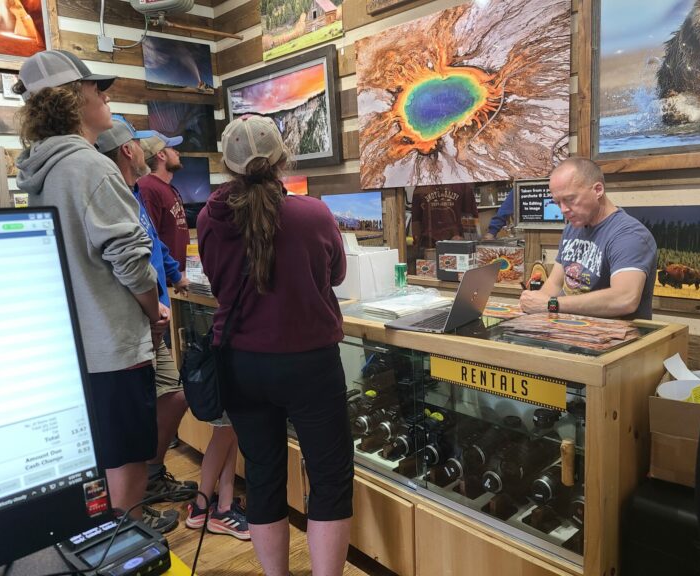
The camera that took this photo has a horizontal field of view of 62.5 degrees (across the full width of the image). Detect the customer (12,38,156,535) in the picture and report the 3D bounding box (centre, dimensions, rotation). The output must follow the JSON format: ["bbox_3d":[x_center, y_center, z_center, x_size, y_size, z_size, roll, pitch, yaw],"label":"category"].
[{"bbox_3d":[-0.759,0.266,1.816,0.430,1.880,0.520,-9,11,-36],"label":"customer"}]

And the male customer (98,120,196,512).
[{"bbox_3d":[-0.932,0.158,2.709,0.460,1.830,0.640,-6,10,-22],"label":"male customer"}]

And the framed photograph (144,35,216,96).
[{"bbox_3d":[-1.439,-1.881,4.891,0.610,0.406,0.030,-11,12,-42],"label":"framed photograph"}]

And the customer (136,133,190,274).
[{"bbox_3d":[-1.091,0.027,3.490,0.400,1.850,0.540,-3,9,0],"label":"customer"}]

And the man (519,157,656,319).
[{"bbox_3d":[0.865,0.305,2.105,0.520,1.570,0.530,-5,9,-11],"label":"man"}]

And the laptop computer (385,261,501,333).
[{"bbox_3d":[0.310,0.023,1.897,0.280,0.200,0.288,4,11,35],"label":"laptop computer"}]

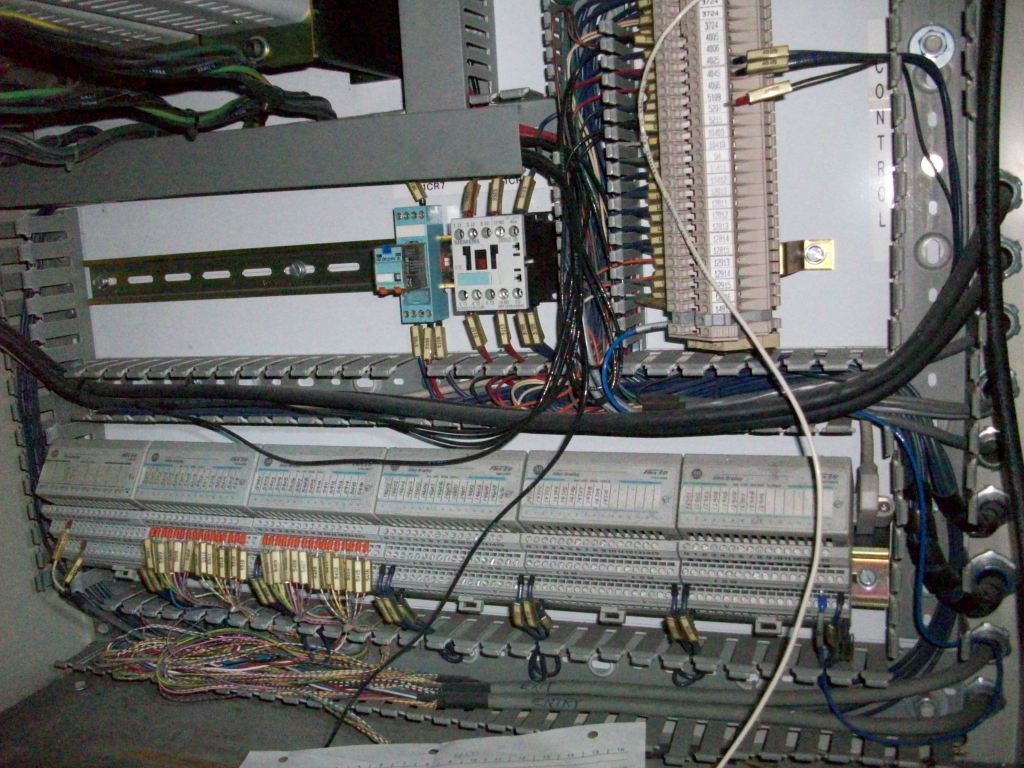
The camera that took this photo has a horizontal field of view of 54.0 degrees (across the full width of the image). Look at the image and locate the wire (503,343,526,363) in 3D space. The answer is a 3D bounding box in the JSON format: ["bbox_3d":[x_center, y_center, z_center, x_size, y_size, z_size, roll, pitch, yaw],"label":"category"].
[{"bbox_3d":[0.002,-0.019,0.599,0.014,0.012,0.008,0,7,20],"label":"wire"}]

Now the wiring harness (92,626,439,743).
[{"bbox_3d":[-0.178,0.206,0.696,0.274,0.062,0.045,0,7,20],"label":"wiring harness"}]

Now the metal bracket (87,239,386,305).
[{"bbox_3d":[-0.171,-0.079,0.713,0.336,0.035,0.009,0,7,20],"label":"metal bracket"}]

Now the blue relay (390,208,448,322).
[{"bbox_3d":[-0.058,-0.077,0.656,0.025,0.074,0.031,0,7,20],"label":"blue relay"}]

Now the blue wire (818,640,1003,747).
[{"bbox_3d":[0.211,0.166,0.536,0.089,0.048,0.035,0,7,20],"label":"blue wire"}]

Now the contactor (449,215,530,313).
[{"bbox_3d":[-0.001,-0.073,0.614,0.045,0.057,0.066,0,7,20],"label":"contactor"}]

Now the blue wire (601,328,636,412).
[{"bbox_3d":[0.061,-0.007,0.569,0.018,0.046,0.020,0,7,20],"label":"blue wire"}]

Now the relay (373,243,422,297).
[{"bbox_3d":[-0.068,-0.071,0.627,0.021,0.027,0.039,0,7,20],"label":"relay"}]

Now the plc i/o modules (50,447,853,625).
[{"bbox_3d":[-0.074,0.088,0.661,0.564,0.096,0.068,0,10,20],"label":"plc i/o modules"}]

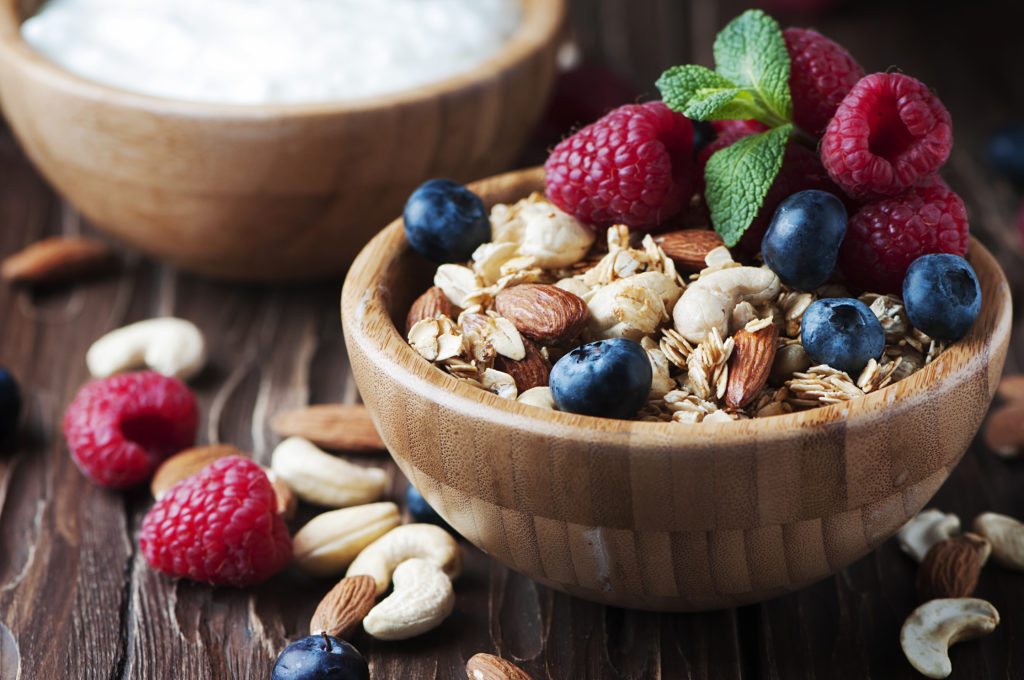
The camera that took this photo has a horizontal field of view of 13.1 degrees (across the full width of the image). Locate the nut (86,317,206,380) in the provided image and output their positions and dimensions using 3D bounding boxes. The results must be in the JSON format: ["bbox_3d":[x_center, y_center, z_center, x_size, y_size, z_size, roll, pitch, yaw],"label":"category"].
[{"bbox_3d":[-0.071,0.002,0.866,0.023,0.011,0.013,3,25,6],"label":"nut"}]

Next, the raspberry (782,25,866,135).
[{"bbox_3d":[0.053,-0.046,0.808,0.022,0.022,0.022,0,26,0],"label":"raspberry"}]

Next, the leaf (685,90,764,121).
[{"bbox_3d":[0.038,-0.042,0.799,0.015,0.005,0.008,3,29,-28],"label":"leaf"}]

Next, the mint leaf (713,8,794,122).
[{"bbox_3d":[0.043,-0.050,0.808,0.014,0.004,0.022,-22,62,10],"label":"mint leaf"}]

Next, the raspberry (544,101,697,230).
[{"bbox_3d":[0.020,-0.032,0.819,0.027,0.023,0.023,-12,26,-10],"label":"raspberry"}]

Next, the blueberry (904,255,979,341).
[{"bbox_3d":[0.076,-0.008,0.790,0.014,0.015,0.015,0,26,0],"label":"blueberry"}]

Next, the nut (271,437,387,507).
[{"bbox_3d":[-0.034,0.024,0.818,0.023,0.011,0.013,12,27,25],"label":"nut"}]

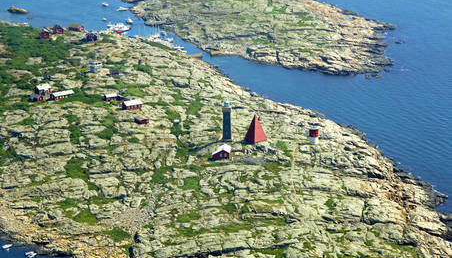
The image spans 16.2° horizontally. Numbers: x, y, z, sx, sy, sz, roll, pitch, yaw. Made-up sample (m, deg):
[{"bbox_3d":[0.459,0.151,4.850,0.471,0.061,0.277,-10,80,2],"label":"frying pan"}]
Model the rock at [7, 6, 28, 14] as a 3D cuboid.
[{"bbox_3d":[-202.680,-115.900,1556.040,21.000,3.800,12.000,-1,17,0],"label":"rock"}]

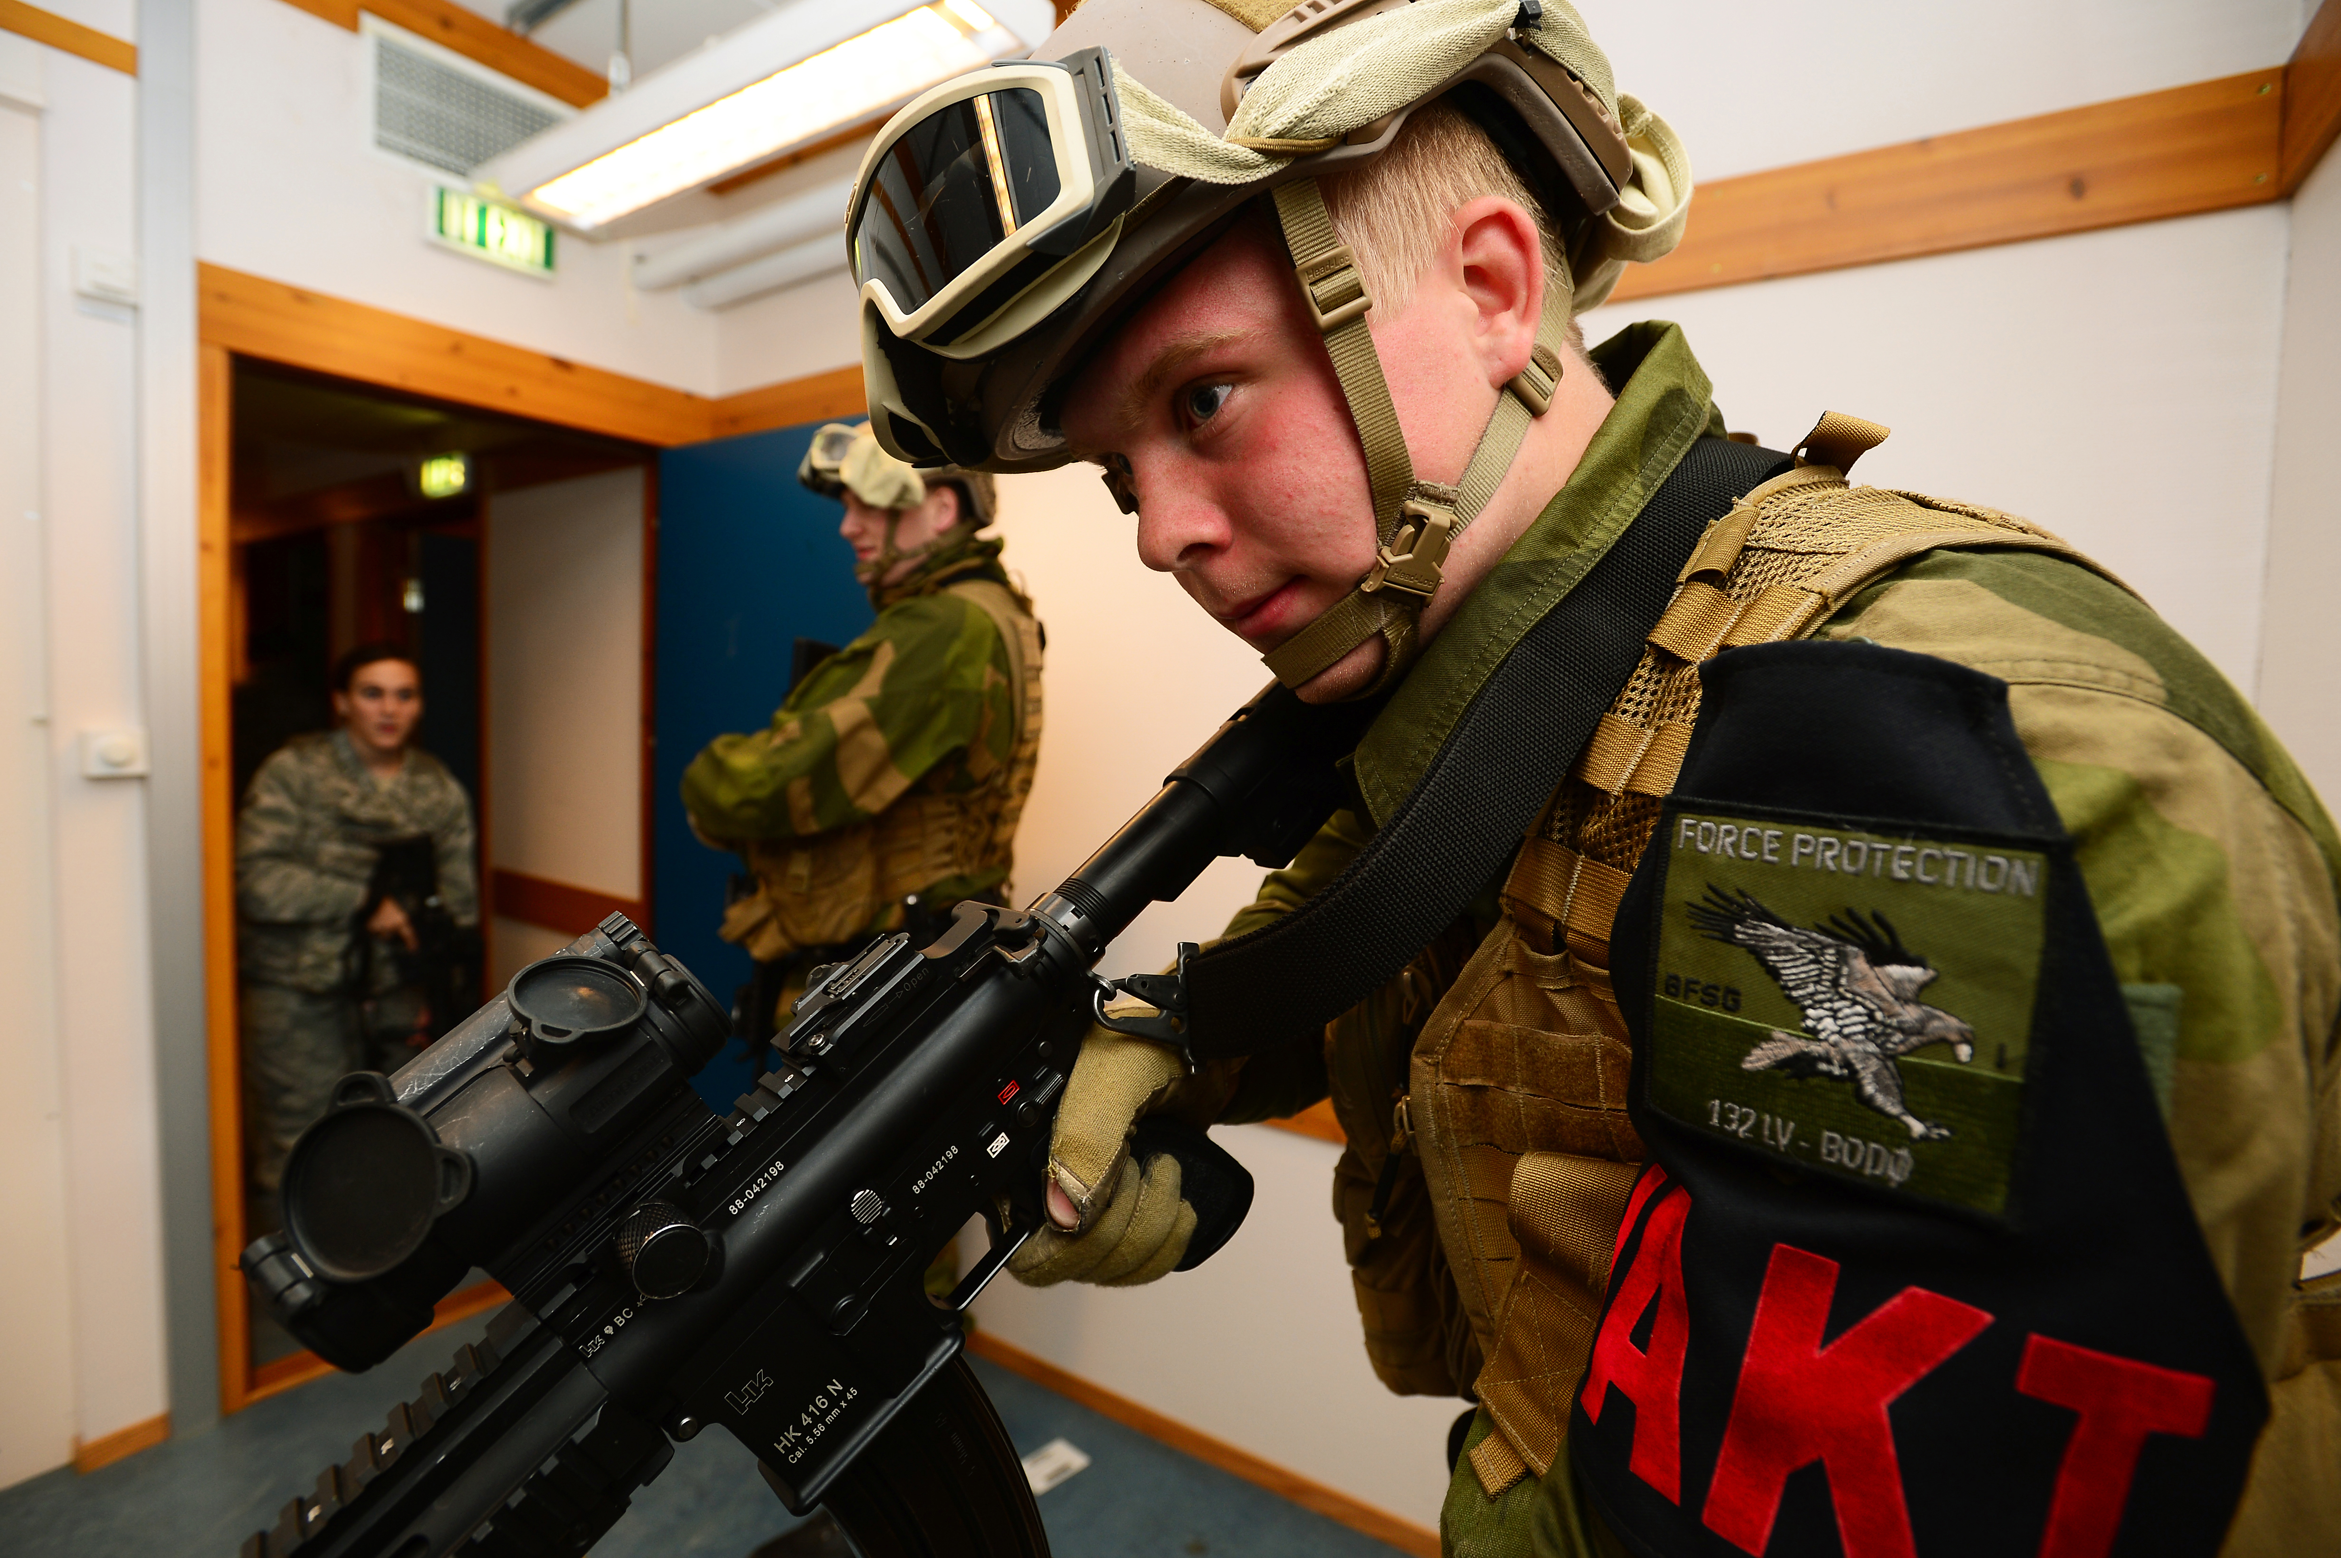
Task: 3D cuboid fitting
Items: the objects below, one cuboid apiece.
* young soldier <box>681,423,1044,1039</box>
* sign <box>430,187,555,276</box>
[{"bbox_3d":[-0.510,0.360,1.860,0.580,1.890,0.560,1,4,-17],"label":"young soldier"},{"bbox_3d":[-1.496,-1.197,2.442,0.050,0.122,0.248,4,4,33],"label":"sign"}]

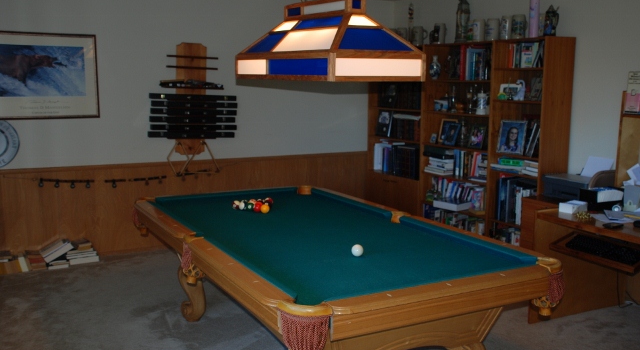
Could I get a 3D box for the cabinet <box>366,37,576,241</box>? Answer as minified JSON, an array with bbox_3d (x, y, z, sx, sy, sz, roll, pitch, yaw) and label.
[{"bbox_3d":[1.271,-0.274,6.123,0.340,1.904,2.320,-4,9,-31],"label":"cabinet"}]

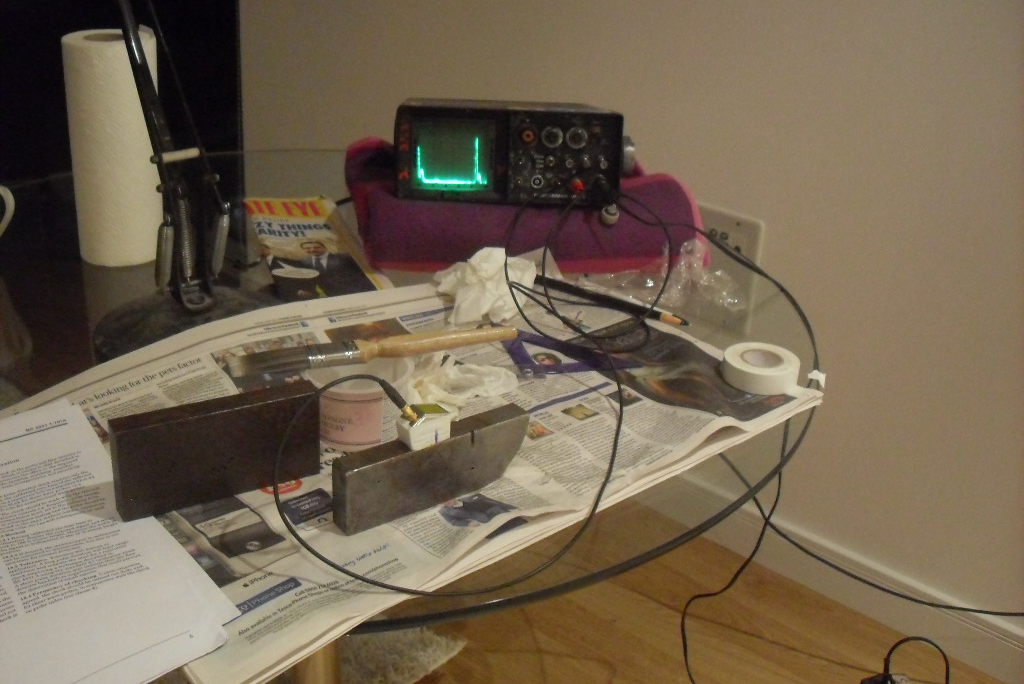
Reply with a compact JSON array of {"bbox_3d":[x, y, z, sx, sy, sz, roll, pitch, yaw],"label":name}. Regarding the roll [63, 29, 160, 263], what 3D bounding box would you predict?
[{"bbox_3d":[-0.400,-0.195,1.111,0.085,0.222,0.085,4,26,-2],"label":"roll"}]

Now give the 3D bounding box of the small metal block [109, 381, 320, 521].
[{"bbox_3d":[-0.201,0.074,0.754,0.138,0.069,0.018,-11,30,-30],"label":"small metal block"}]

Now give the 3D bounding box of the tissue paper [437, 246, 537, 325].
[{"bbox_3d":[-0.025,-0.054,1.050,0.097,0.068,0.075,5,26,0],"label":"tissue paper"}]

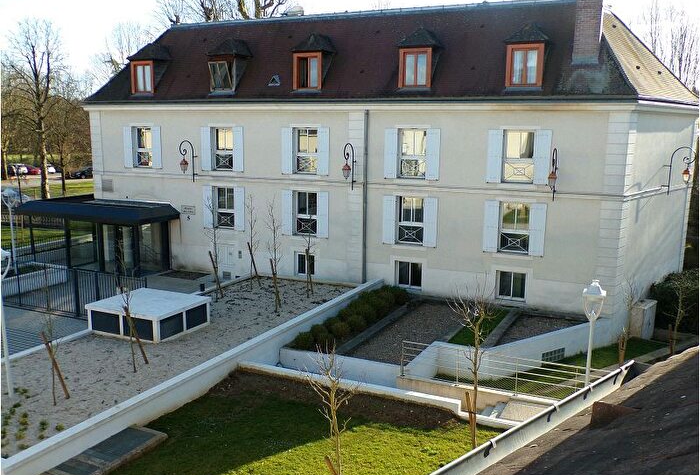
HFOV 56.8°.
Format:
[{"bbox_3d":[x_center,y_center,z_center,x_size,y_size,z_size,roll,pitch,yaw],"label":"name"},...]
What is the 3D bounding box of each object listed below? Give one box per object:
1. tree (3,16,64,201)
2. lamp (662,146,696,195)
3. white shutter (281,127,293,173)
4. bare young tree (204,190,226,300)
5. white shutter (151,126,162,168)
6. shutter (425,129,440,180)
[{"bbox_3d":[-30.391,-12.013,62.160,5.900,17.354,5.900,-4,10,-26],"label":"tree"},{"bbox_3d":[13.881,-2.739,27.175,1.365,2.016,0.353,9,12,41],"label":"lamp"},{"bbox_3d":[-2.651,-3.650,27.338,0.524,1.930,0.045,5,10,23],"label":"white shutter"},{"bbox_3d":[-5.595,0.436,26.527,1.000,4.434,0.950,-1,9,-12],"label":"bare young tree"},{"bbox_3d":[-8.978,-4.168,30.095,0.524,1.930,0.045,5,10,23],"label":"white shutter"},{"bbox_3d":[3.351,-3.322,26.023,0.554,2.051,0.055,5,10,24],"label":"shutter"}]

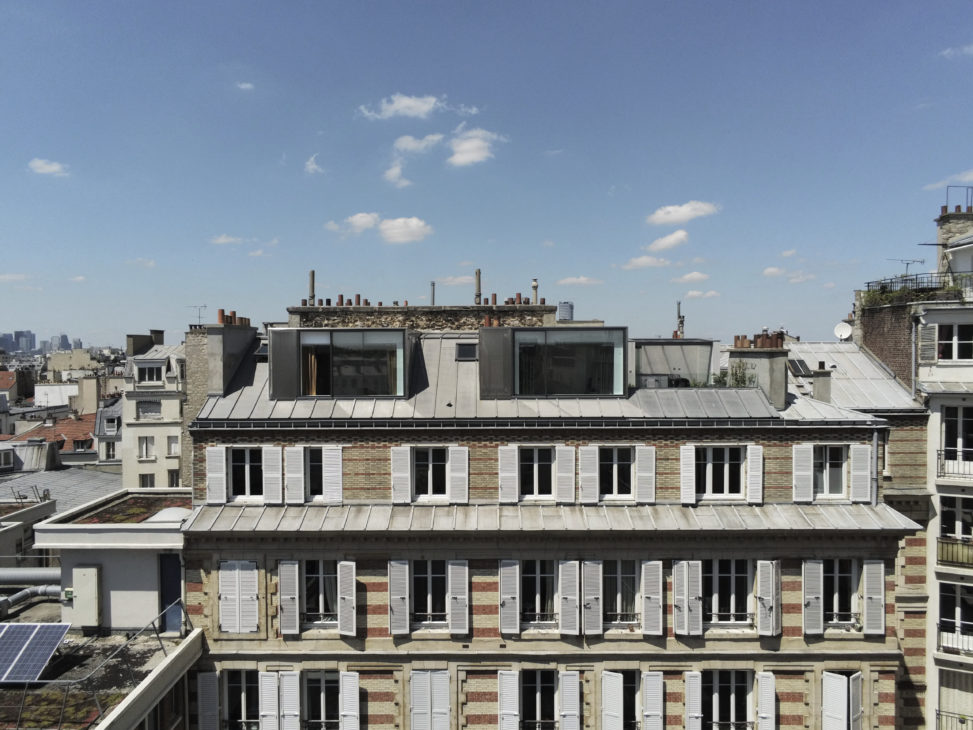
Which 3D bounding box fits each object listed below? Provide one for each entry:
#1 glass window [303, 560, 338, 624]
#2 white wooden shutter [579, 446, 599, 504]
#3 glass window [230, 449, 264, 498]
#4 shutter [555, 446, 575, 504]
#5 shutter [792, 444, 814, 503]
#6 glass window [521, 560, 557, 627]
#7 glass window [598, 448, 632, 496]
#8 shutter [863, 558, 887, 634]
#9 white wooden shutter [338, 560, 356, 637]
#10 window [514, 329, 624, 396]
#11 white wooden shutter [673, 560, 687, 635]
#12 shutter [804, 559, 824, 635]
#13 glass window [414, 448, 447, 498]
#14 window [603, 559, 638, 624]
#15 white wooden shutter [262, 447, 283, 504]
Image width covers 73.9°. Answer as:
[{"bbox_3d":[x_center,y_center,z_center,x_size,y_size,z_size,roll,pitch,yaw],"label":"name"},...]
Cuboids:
[{"bbox_3d":[-4.770,6.562,18.691,1.130,1.924,0.100,0,1,0],"label":"glass window"},{"bbox_3d":[3.119,3.316,19.580,0.575,1.710,0.050,0,1,0],"label":"white wooden shutter"},{"bbox_3d":[-7.284,3.297,19.686,1.145,1.558,0.100,0,1,0],"label":"glass window"},{"bbox_3d":[2.365,3.280,19.348,0.583,1.687,0.050,0,1,0],"label":"shutter"},{"bbox_3d":[9.599,3.286,19.580,0.600,1.710,0.050,0,1,0],"label":"shutter"},{"bbox_3d":[1.508,6.590,18.750,1.056,1.899,0.120,0,1,0],"label":"glass window"},{"bbox_3d":[3.960,3.274,19.820,1.080,1.550,0.080,0,1,0],"label":"glass window"},{"bbox_3d":[11.011,6.598,18.350,0.624,2.083,0.060,0,1,2],"label":"shutter"},{"bbox_3d":[-3.937,6.617,18.300,0.560,2.080,0.060,0,1,17],"label":"white wooden shutter"},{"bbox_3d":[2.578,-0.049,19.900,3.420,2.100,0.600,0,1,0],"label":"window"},{"bbox_3d":[5.505,6.602,18.320,0.425,2.097,0.060,0,1,10],"label":"white wooden shutter"},{"bbox_3d":[9.248,6.573,18.279,0.577,2.110,0.050,0,1,-8],"label":"shutter"},{"bbox_3d":[-1.649,3.157,19.120,1.020,1.493,0.120,0,1,0],"label":"glass window"},{"bbox_3d":[3.882,6.568,18.730,1.101,1.926,0.120,0,1,0],"label":"window"},{"bbox_3d":[-6.257,3.236,18.918,0.578,1.651,0.050,0,1,0],"label":"white wooden shutter"}]

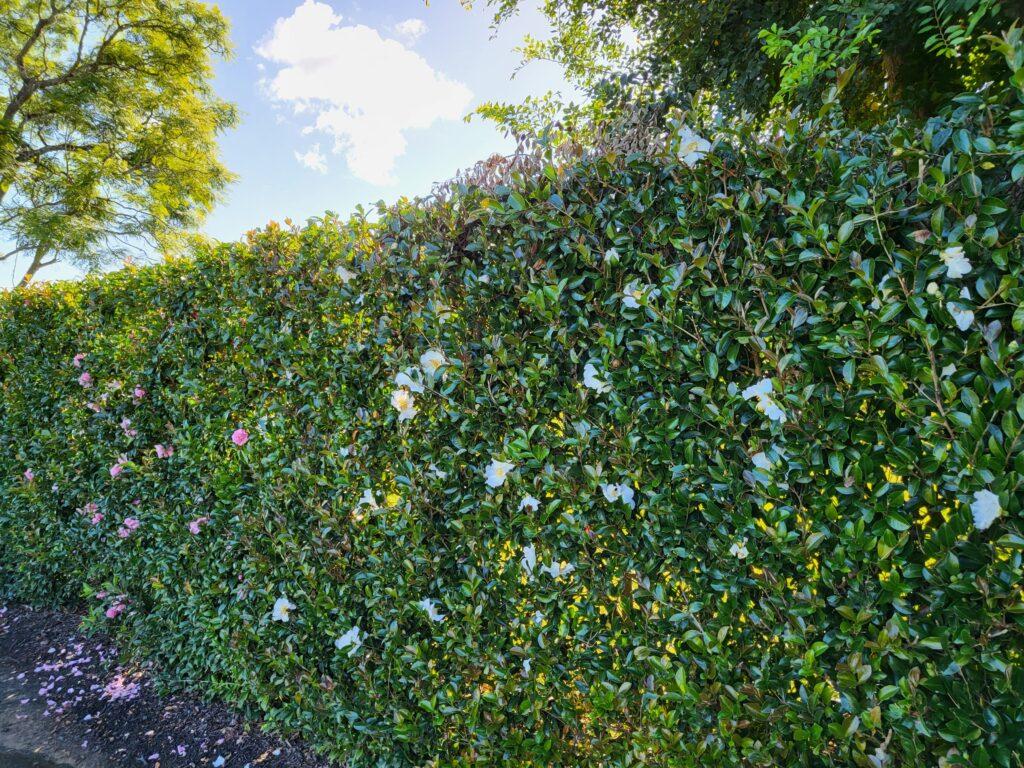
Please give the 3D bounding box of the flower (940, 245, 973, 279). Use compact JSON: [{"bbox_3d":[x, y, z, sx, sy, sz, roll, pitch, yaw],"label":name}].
[{"bbox_3d":[0.787,-0.217,1.362,0.068,0.068,0.050,0,-6,45],"label":"flower"}]

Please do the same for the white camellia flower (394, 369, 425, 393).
[{"bbox_3d":[-0.301,-0.010,2.262,0.078,0.066,0.045,0,0,18],"label":"white camellia flower"}]

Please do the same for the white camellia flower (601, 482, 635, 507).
[{"bbox_3d":[0.282,0.295,2.055,0.090,0.065,0.055,0,0,23],"label":"white camellia flower"}]

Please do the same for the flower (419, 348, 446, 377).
[{"bbox_3d":[-0.257,-0.066,2.487,0.090,0.095,0.050,0,0,7],"label":"flower"}]

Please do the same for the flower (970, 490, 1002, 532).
[{"bbox_3d":[0.822,0.217,1.333,0.050,0.074,0.070,-4,-2,39],"label":"flower"}]

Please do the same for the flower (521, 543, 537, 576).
[{"bbox_3d":[0.042,0.451,1.978,0.045,0.077,0.070,0,0,-35],"label":"flower"}]

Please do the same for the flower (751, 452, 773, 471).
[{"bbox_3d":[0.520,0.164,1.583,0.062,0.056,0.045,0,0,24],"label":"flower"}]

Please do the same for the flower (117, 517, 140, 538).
[{"bbox_3d":[-1.708,0.639,3.426,0.090,0.090,0.050,0,0,15],"label":"flower"}]

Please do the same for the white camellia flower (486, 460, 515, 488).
[{"bbox_3d":[-0.030,0.237,2.038,0.075,0.075,0.040,0,0,7],"label":"white camellia flower"}]

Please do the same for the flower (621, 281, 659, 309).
[{"bbox_3d":[0.293,-0.206,1.770,0.085,0.067,0.045,0,-6,9],"label":"flower"}]

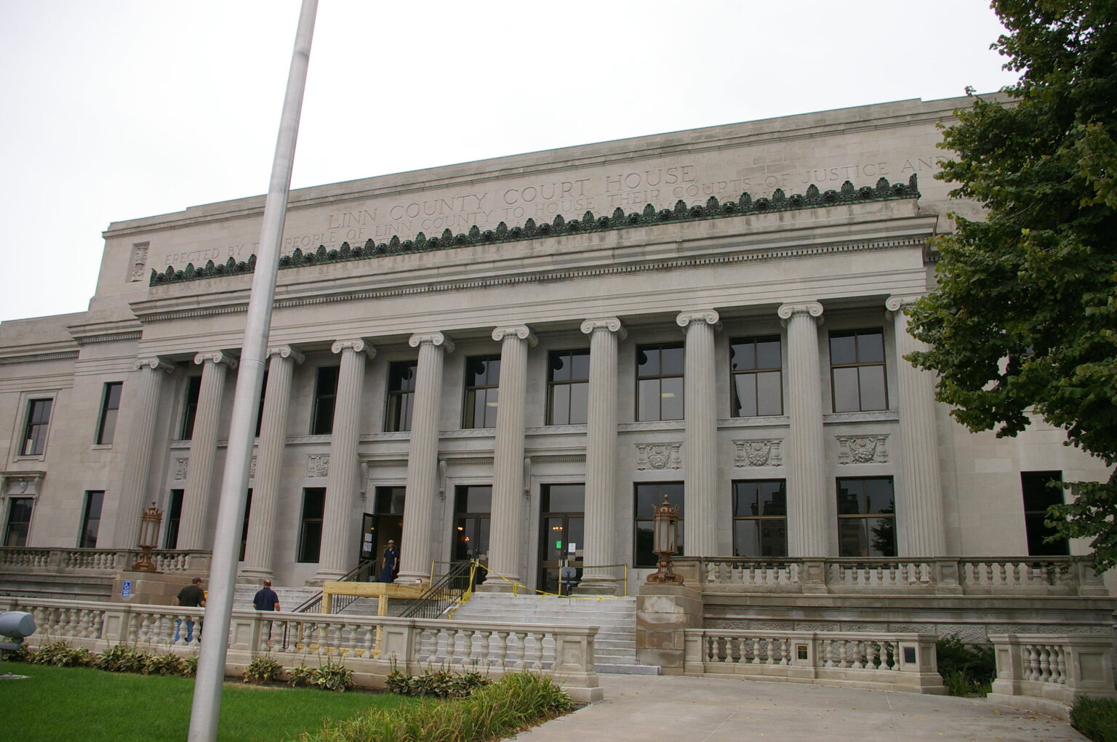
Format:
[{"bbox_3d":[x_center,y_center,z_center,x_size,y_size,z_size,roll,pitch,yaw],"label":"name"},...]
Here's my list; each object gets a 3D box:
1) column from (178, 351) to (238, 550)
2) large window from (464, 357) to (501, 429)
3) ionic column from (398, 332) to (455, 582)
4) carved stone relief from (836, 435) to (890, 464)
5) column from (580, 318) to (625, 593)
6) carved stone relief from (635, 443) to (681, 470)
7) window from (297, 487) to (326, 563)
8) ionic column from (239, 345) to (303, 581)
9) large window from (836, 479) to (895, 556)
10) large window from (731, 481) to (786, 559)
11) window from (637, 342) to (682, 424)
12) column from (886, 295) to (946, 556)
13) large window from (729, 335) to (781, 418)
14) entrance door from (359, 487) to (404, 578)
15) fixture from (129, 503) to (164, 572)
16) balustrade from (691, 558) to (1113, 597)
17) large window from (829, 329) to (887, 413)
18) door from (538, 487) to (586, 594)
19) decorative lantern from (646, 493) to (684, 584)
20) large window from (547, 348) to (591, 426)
[{"bbox_3d":[-13.007,3.396,30.496,1.290,8.450,1.200,-4,-18,18],"label":"column"},{"bbox_3d":[-2.634,0.736,30.317,1.661,2.730,0.160,-4,-17,18],"label":"large window"},{"bbox_3d":[-4.623,3.058,28.894,1.440,8.896,1.440,-4,-17,18],"label":"ionic column"},{"bbox_3d":[8.843,2.293,24.247,1.520,0.869,0.153,-4,-18,18],"label":"carved stone relief"},{"bbox_3d":[1.440,2.683,26.924,1.440,8.896,1.440,2,-16,0],"label":"column"},{"bbox_3d":[3.278,2.790,27.419,1.590,0.896,0.128,-4,-17,18],"label":"carved stone relief"},{"bbox_3d":[-8.653,5.587,30.424,1.660,2.747,0.150,-4,-16,18],"label":"window"},{"bbox_3d":[-10.189,3.230,29.487,1.290,8.450,1.200,-4,-18,18],"label":"ionic column"},{"bbox_3d":[8.802,4.301,23.802,1.616,2.661,0.215,-4,-18,18],"label":"large window"},{"bbox_3d":[6.163,4.663,25.512,1.660,2.747,0.150,-4,-16,18],"label":"large window"},{"bbox_3d":[3.257,0.320,26.985,1.587,2.604,0.215,-4,-18,18],"label":"window"},{"bbox_3d":[10.347,2.089,23.988,1.440,8.896,1.440,-4,-17,18],"label":"column"},{"bbox_3d":[6.336,0.160,26.779,1.638,2.677,0.150,-4,-16,18],"label":"large window"},{"bbox_3d":[-5.791,5.964,29.861,1.920,3.687,0.192,-4,-17,18],"label":"entrance door"},{"bbox_3d":[-11.719,4.785,23.965,0.875,2.042,0.875,-4,-18,18],"label":"fixture"},{"bbox_3d":[7.950,5.067,20.662,10.400,0.928,0.544,-4,-17,18],"label":"balustrade"},{"bbox_3d":[9.257,-0.027,25.827,1.638,2.677,0.150,-4,-16,18],"label":"large window"},{"bbox_3d":[0.253,5.601,27.890,1.920,3.687,0.192,-4,-17,18],"label":"door"},{"bbox_3d":[2.437,3.860,19.083,0.875,2.072,0.875,-4,-18,18],"label":"decorative lantern"},{"bbox_3d":[0.352,0.504,27.942,1.587,2.604,0.215,-4,-18,18],"label":"large window"}]

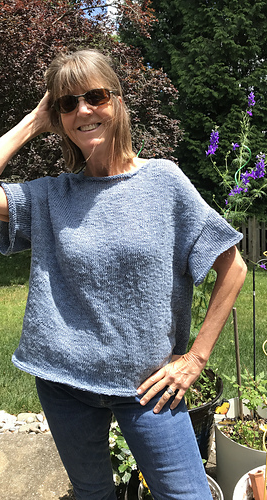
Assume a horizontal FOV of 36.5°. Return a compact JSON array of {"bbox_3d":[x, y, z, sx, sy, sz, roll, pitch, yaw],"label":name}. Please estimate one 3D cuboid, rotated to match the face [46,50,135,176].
[{"bbox_3d":[-0.115,-0.354,1.060,0.195,0.285,0.215,-7,9,13],"label":"face"}]

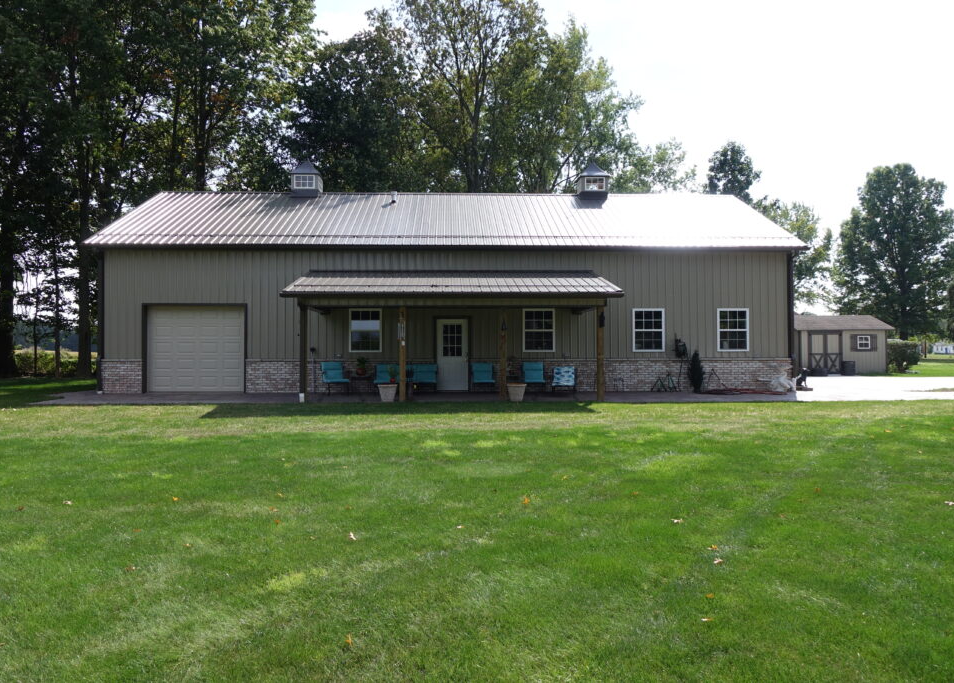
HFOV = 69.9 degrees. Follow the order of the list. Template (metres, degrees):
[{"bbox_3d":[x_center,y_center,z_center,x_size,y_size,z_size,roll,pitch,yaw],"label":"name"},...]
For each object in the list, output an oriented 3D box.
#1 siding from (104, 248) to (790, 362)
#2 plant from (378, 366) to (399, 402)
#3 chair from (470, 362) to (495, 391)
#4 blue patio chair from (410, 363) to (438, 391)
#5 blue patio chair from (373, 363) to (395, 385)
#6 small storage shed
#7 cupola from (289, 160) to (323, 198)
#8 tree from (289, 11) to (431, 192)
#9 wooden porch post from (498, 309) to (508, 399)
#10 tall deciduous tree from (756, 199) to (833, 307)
[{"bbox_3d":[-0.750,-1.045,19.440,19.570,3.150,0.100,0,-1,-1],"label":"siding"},{"bbox_3d":[-2.130,1.010,16.330,0.480,0.850,0.480,0,-1,-1],"label":"plant"},{"bbox_3d":[0.170,0.930,18.450,0.660,0.840,0.700,0,0,-9],"label":"chair"},{"bbox_3d":[-1.440,1.010,18.700,0.700,0.830,0.700,0,-1,-1],"label":"blue patio chair"},{"bbox_3d":[-2.420,0.970,18.250,0.700,0.820,0.700,0,0,-2],"label":"blue patio chair"},{"bbox_3d":[16.200,0.130,31.800,4.250,2.660,3.500,0,0,-1],"label":"small storage shed"},{"bbox_3d":[-5.900,-5.630,23.900,1.030,1.420,1.030,0,-1,-1],"label":"cupola"},{"bbox_3d":[-6.200,-8.150,37.000,7.800,19.400,7.800,0,0,-1],"label":"tree"},{"bbox_3d":[0.653,0.281,16.700,0.150,2.350,0.150,0,-1,-1],"label":"wooden porch post"},{"bbox_3d":[20.757,-3.959,47.000,7.900,11.800,7.800,0,-1,-1],"label":"tall deciduous tree"}]

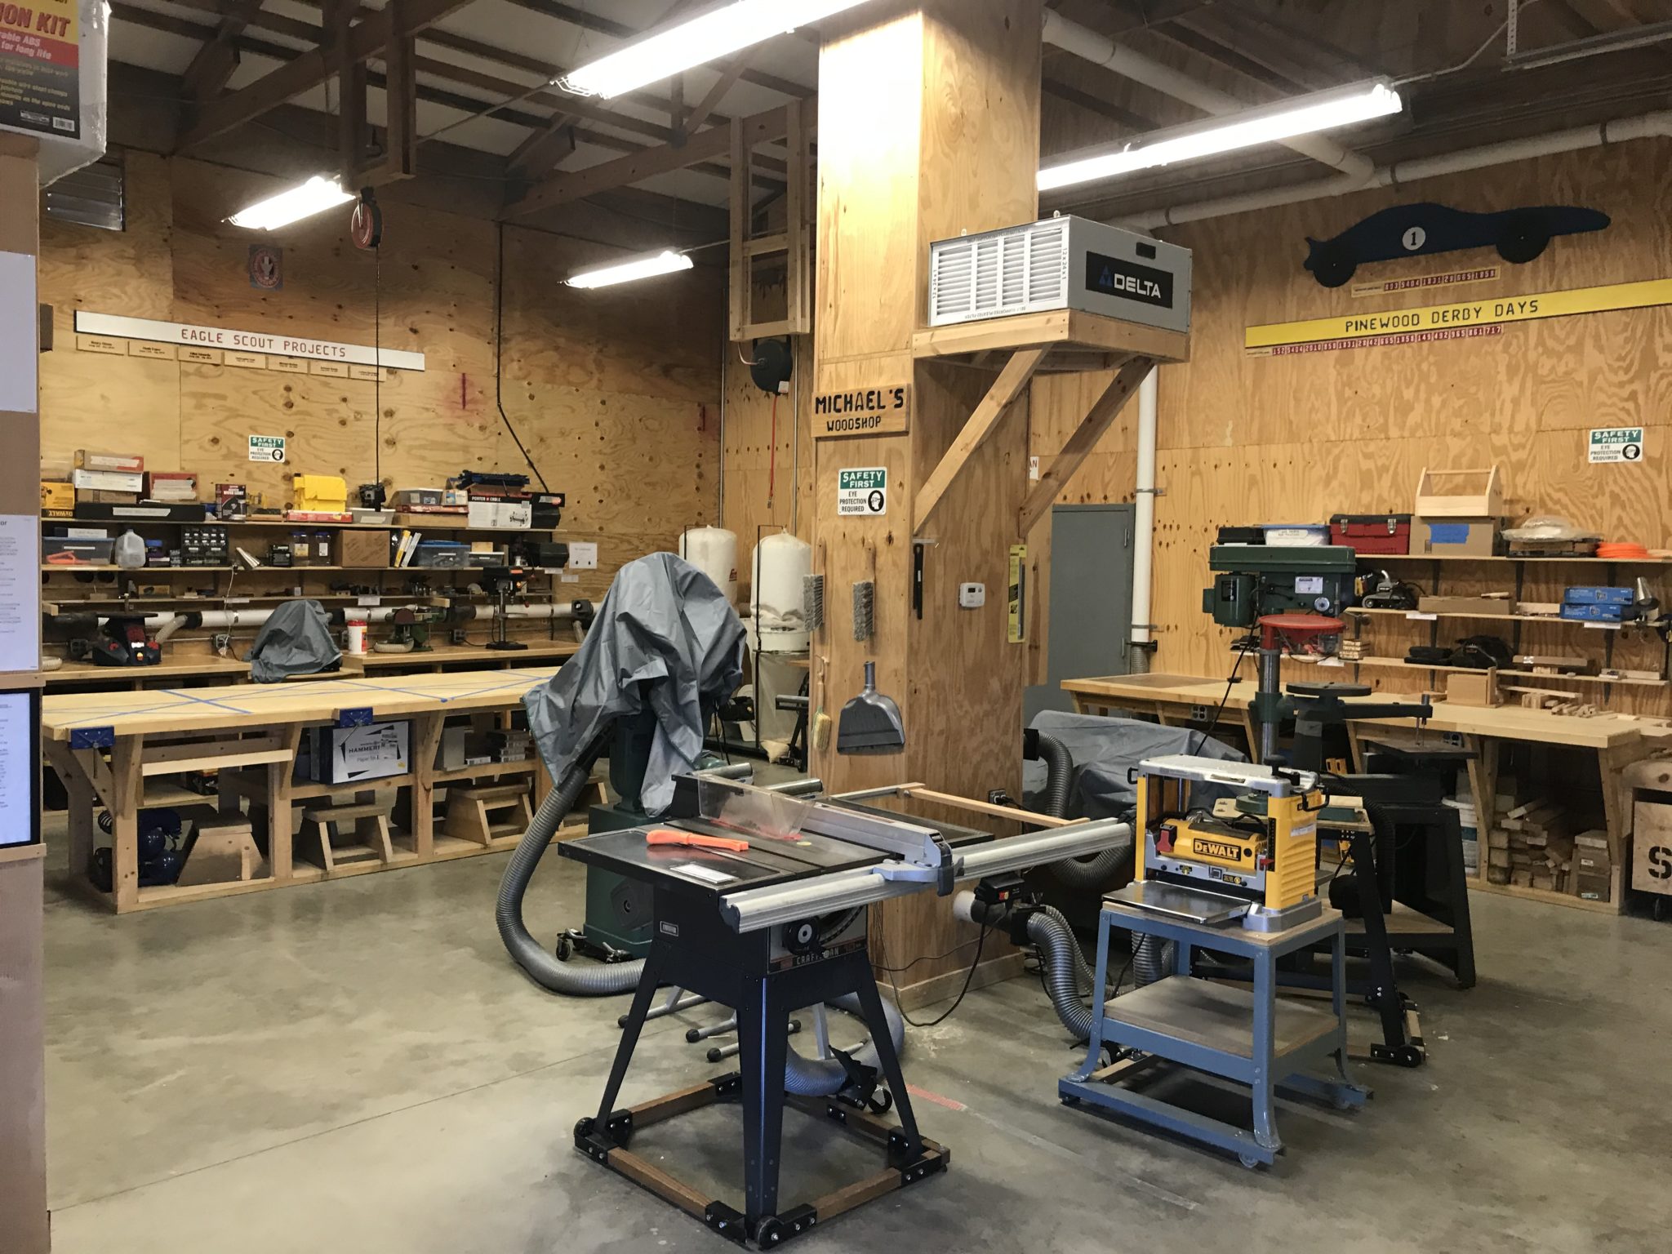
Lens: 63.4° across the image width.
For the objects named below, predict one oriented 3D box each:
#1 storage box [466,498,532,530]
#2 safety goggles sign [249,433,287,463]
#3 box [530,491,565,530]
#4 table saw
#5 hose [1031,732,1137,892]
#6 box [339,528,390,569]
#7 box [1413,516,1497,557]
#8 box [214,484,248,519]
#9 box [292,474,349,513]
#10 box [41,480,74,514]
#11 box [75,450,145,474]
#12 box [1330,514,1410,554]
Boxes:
[{"bbox_3d":[-2.765,-0.917,10.871,0.560,0.250,0.270,-2,5,-44],"label":"storage box"},{"bbox_3d":[-4.100,-1.280,9.758,0.254,0.178,0.010,-2,5,-44],"label":"safety goggles sign"},{"bbox_3d":[-2.421,-0.945,11.047,0.305,0.280,0.290,-2,5,-44],"label":"box"},{"bbox_3d":[-0.019,0.985,4.066,1.490,1.030,1.030,-2,5,-44],"label":"table saw"},{"bbox_3d":[0.963,0.725,5.316,0.180,0.600,0.480,-2,5,-44],"label":"hose"},{"bbox_3d":[-3.529,-0.576,10.001,0.360,0.269,0.270,-2,5,-44],"label":"box"},{"bbox_3d":[3.519,-0.509,7.632,0.210,0.221,0.450,-2,5,-44],"label":"box"},{"bbox_3d":[-4.186,-0.854,9.362,0.163,0.250,0.110,-2,5,-44],"label":"box"},{"bbox_3d":[-3.753,-0.968,9.838,0.315,0.265,0.170,-2,5,-44],"label":"box"},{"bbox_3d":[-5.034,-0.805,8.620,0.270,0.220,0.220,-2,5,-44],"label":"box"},{"bbox_3d":[-4.721,-1.060,8.791,0.350,0.117,0.220,-2,5,-44],"label":"box"},{"bbox_3d":[3.234,-0.548,8.070,0.230,0.228,0.475,-2,5,-44],"label":"box"}]

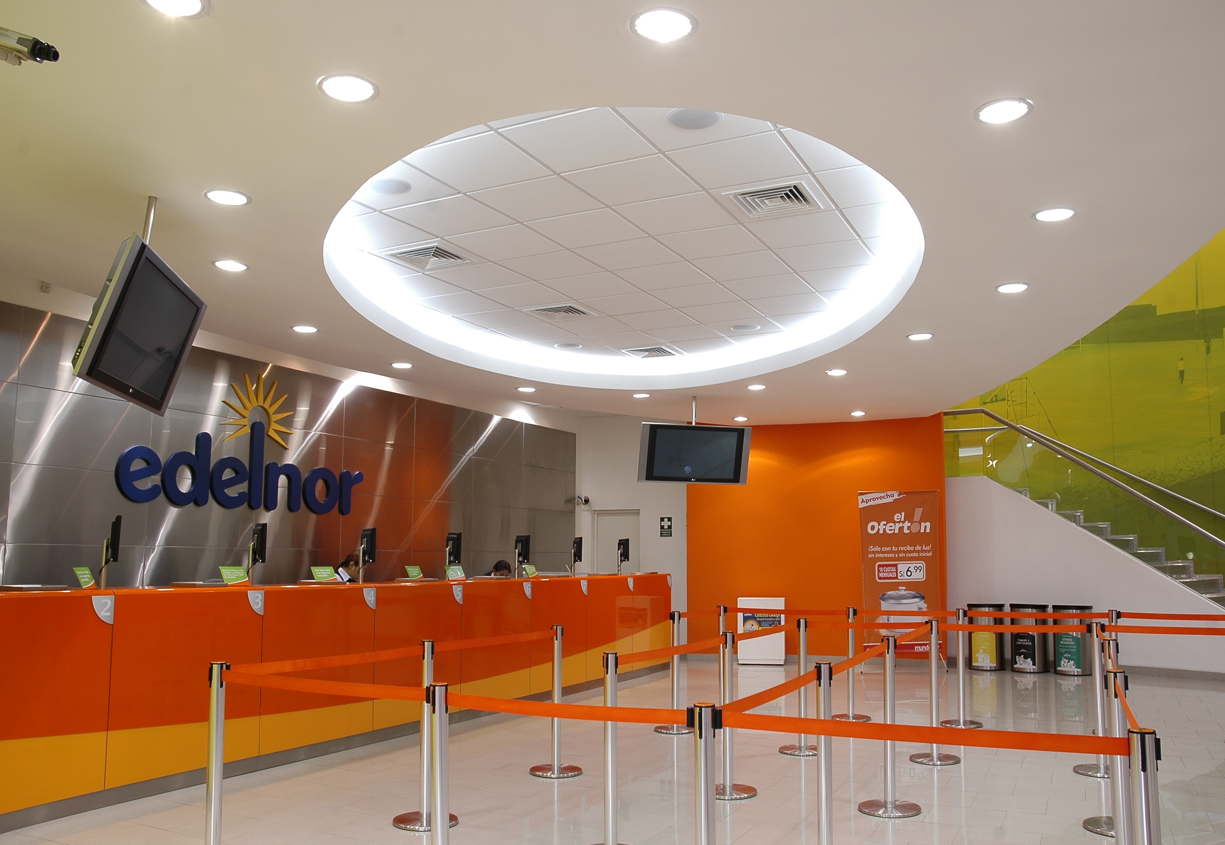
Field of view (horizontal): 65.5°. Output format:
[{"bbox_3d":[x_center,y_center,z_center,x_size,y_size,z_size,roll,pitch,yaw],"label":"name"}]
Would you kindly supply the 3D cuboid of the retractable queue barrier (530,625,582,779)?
[{"bbox_3d":[-0.372,1.844,6.365,0.348,0.957,0.348,0,-8,-3],"label":"retractable queue barrier"}]

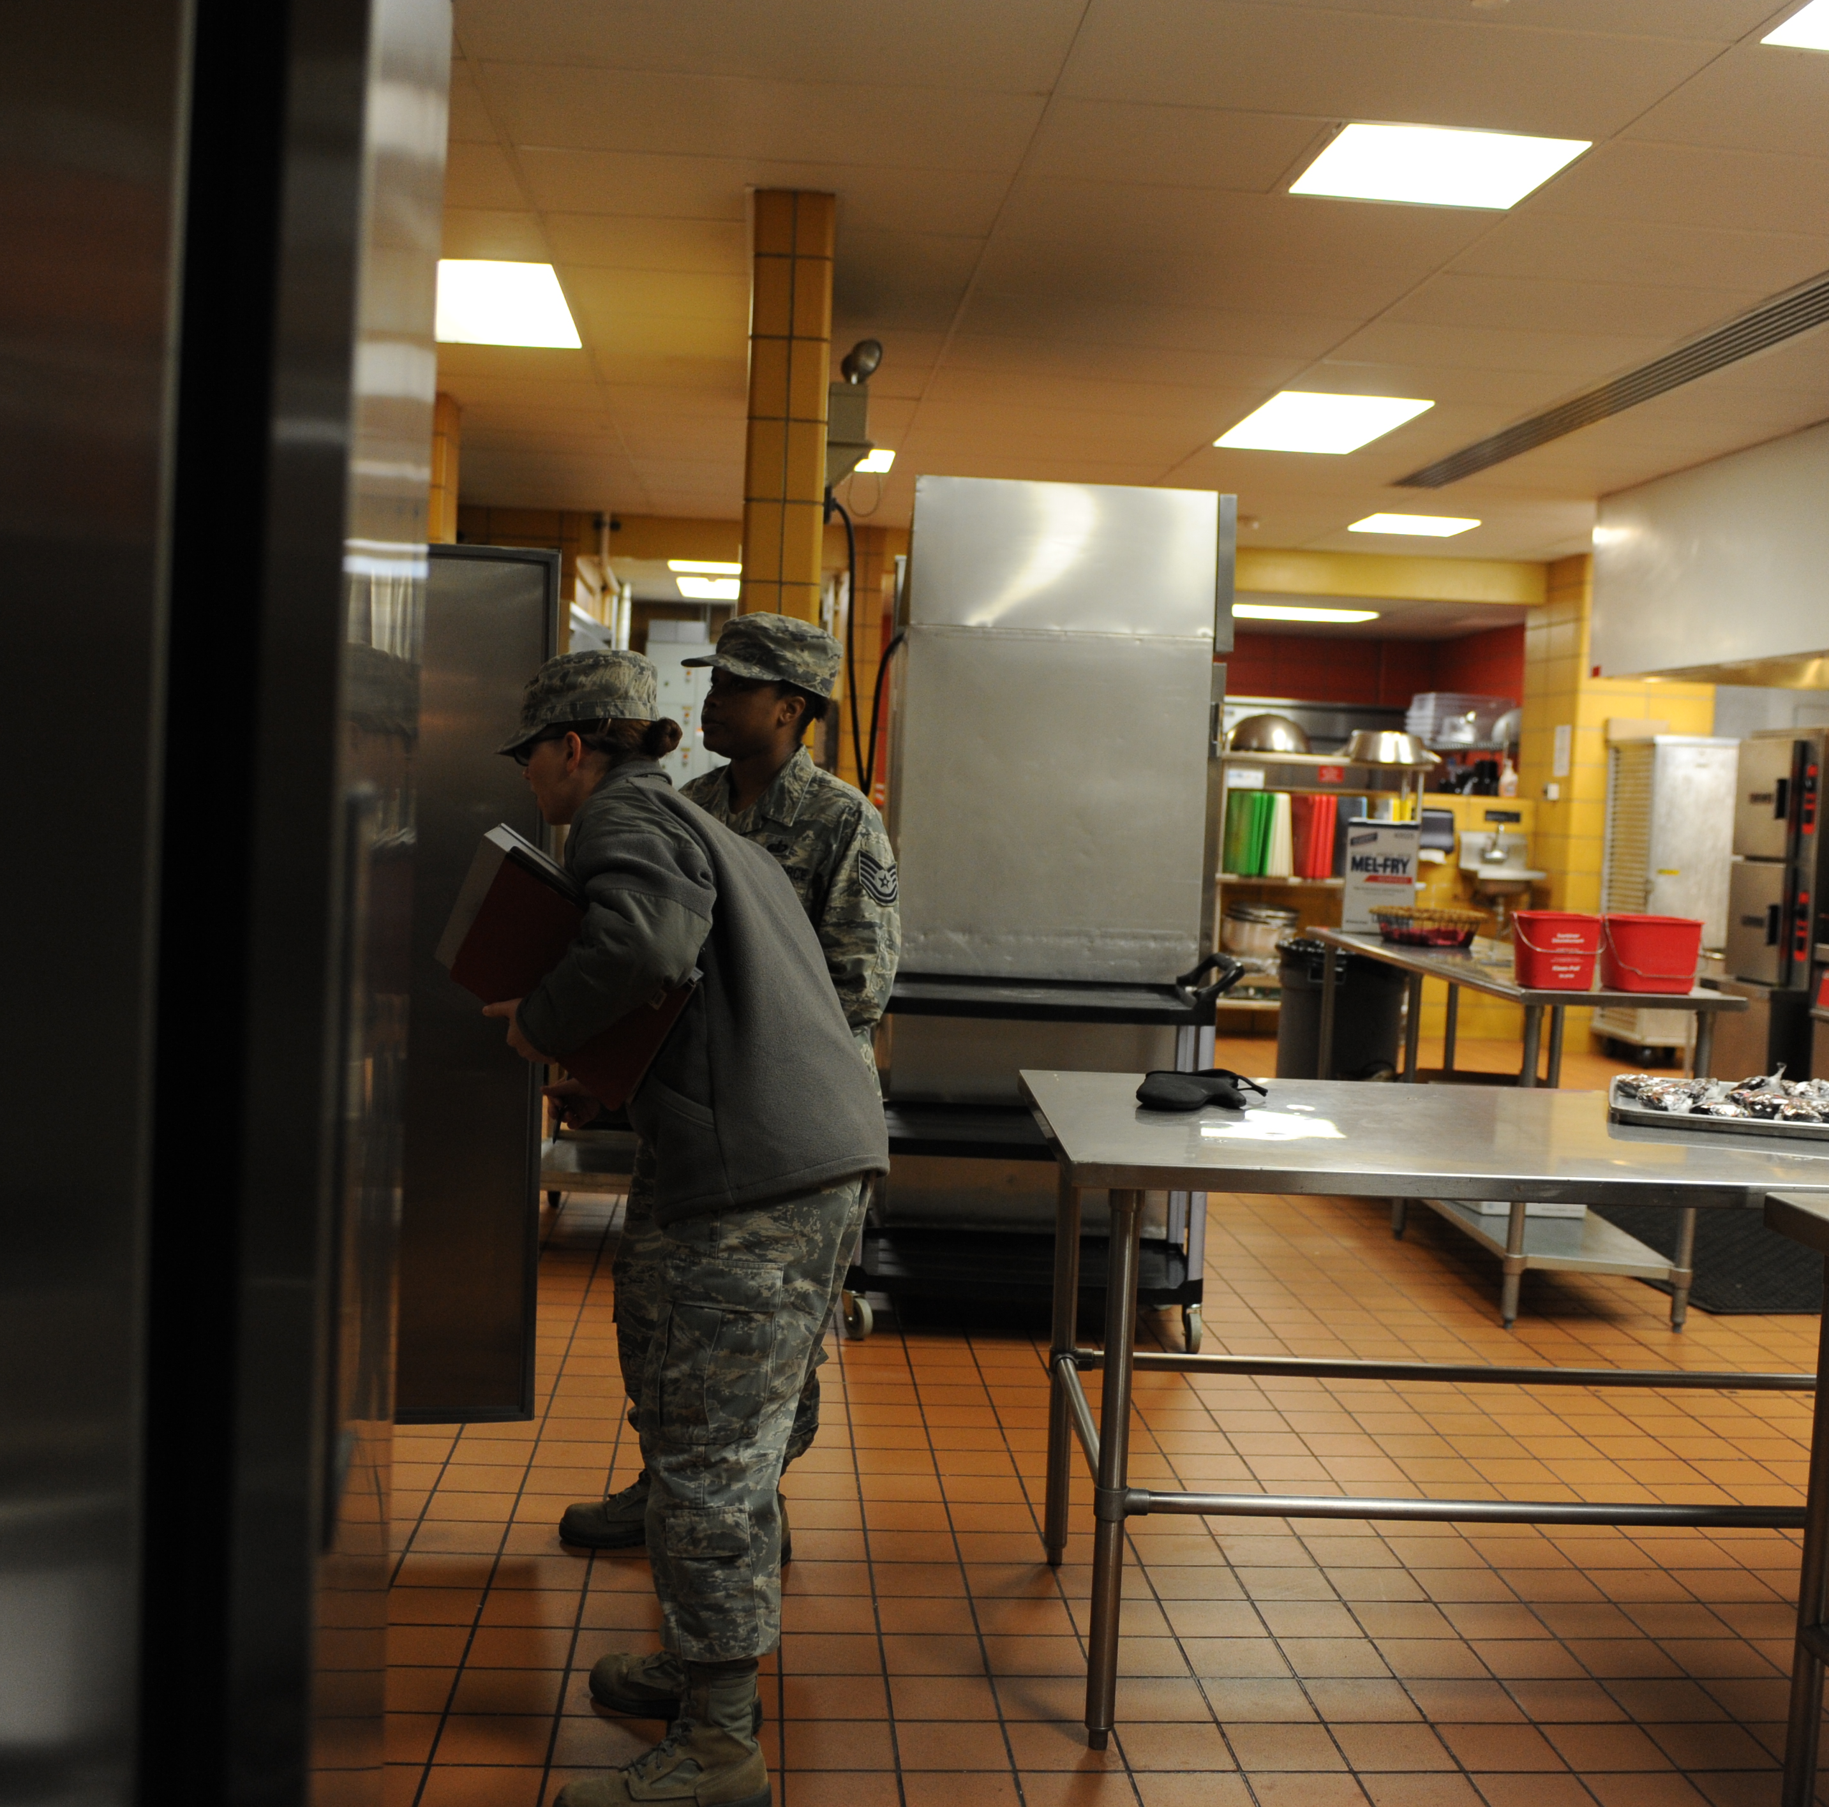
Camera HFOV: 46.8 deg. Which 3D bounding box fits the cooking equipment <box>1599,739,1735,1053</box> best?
[{"bbox_3d":[4.047,0.002,11.349,0.540,1.760,0.700,2,3,-4],"label":"cooking equipment"}]

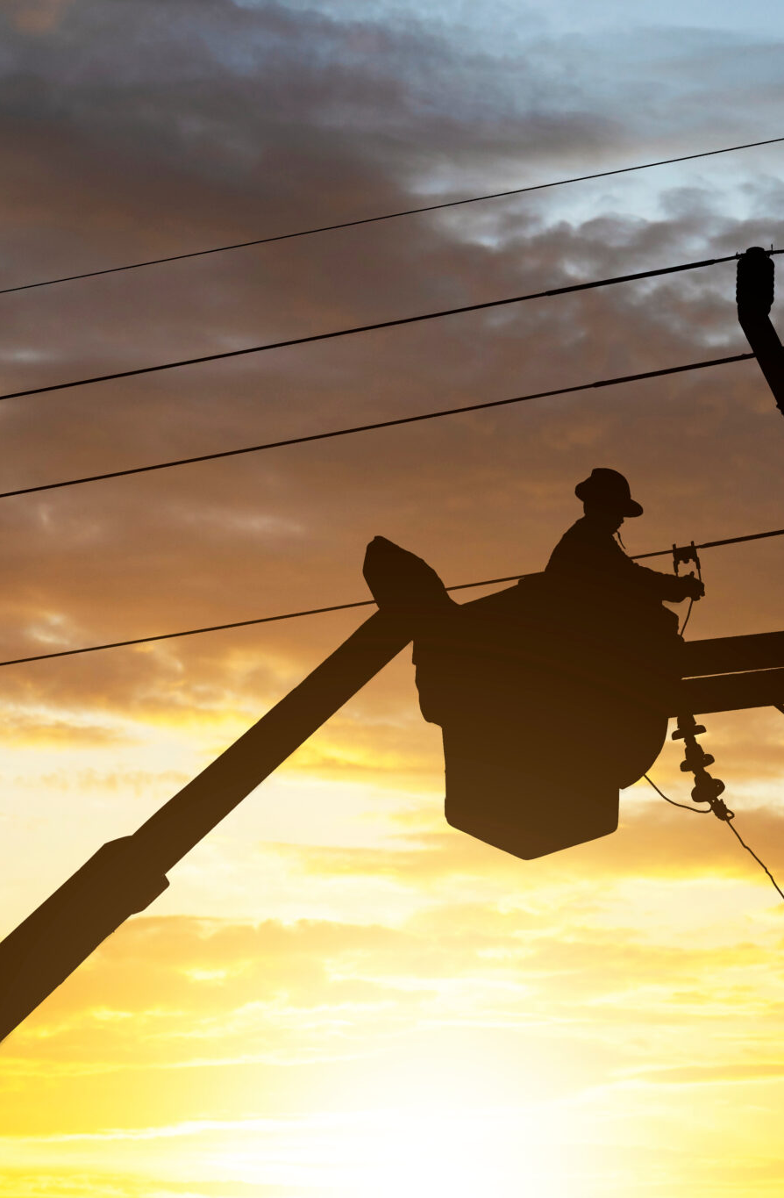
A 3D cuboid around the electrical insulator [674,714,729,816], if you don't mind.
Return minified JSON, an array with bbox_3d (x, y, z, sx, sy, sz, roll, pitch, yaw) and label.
[{"bbox_3d":[1.456,0.786,16.200,0.165,0.560,0.165,-22,10,0],"label":"electrical insulator"}]

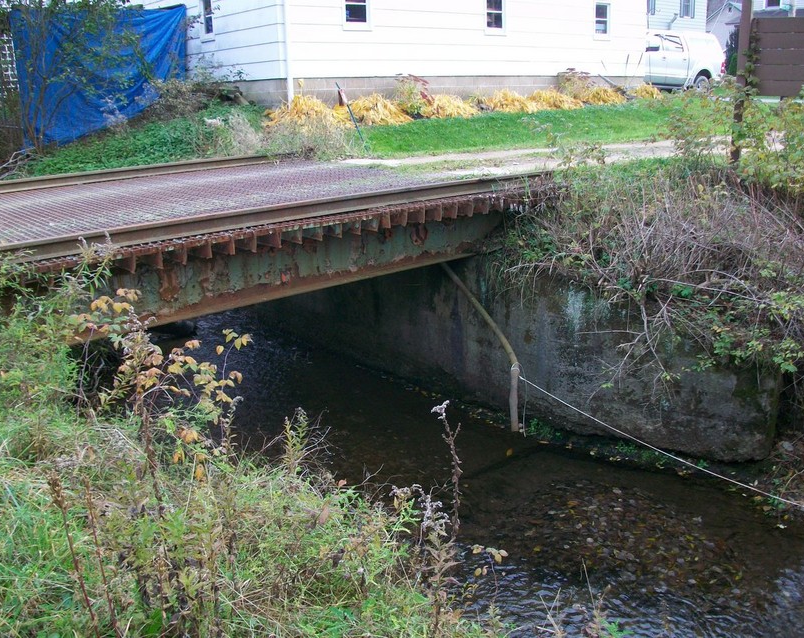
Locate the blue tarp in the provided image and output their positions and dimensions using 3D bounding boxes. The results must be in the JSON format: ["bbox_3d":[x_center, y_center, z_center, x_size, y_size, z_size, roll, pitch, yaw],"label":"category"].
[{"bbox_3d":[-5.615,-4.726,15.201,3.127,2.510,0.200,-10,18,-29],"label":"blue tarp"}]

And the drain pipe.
[{"bbox_3d":[0.628,0.192,6.310,0.140,1.279,0.928,-14,20,-38],"label":"drain pipe"}]

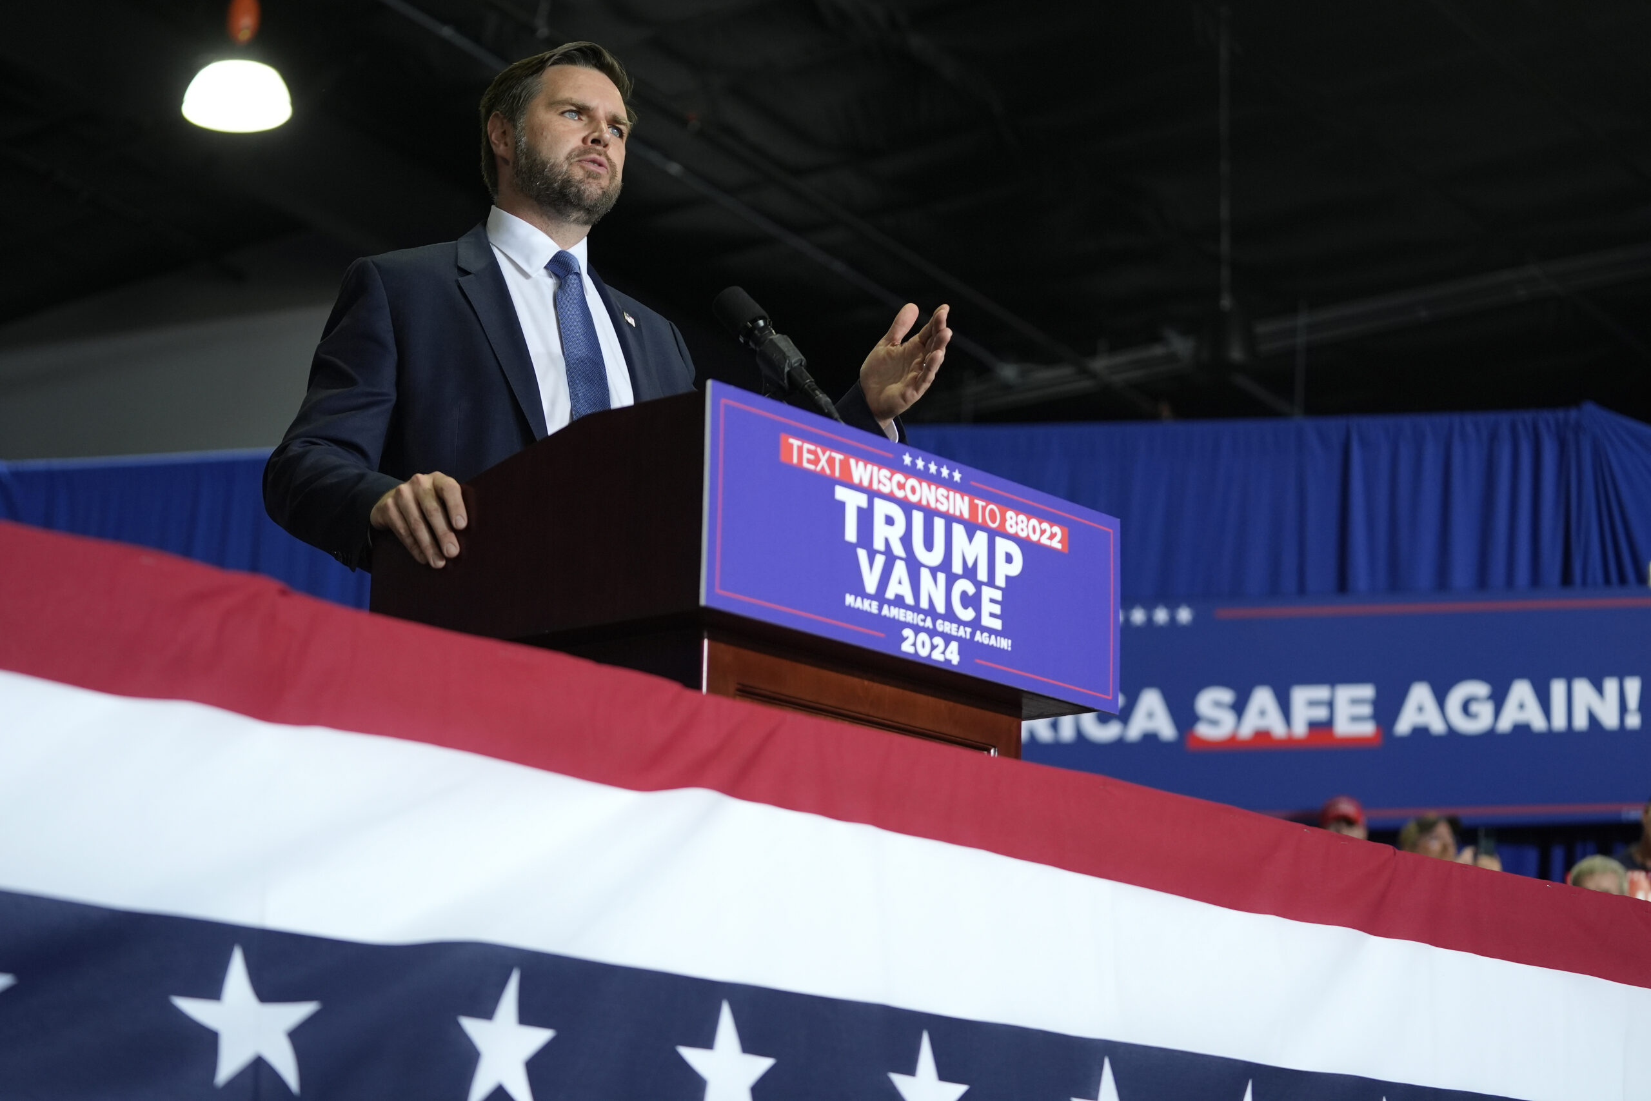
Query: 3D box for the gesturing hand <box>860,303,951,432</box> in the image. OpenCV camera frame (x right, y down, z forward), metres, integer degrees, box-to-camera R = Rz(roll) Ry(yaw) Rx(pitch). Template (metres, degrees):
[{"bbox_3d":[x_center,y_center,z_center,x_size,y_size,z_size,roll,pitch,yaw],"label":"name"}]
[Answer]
[{"bbox_3d":[0.105,-0.241,4.180,0.080,0.110,0.180,-14,-32,-50],"label":"gesturing hand"}]

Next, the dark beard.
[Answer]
[{"bbox_3d":[-0.340,-0.489,4.240,0.145,0.115,0.115,14,-23,-31],"label":"dark beard"}]

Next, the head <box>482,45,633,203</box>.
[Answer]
[{"bbox_3d":[-0.359,-0.561,4.290,0.170,0.245,0.215,14,-23,-31],"label":"head"}]

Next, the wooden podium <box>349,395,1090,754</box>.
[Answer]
[{"bbox_3d":[-0.110,0.500,3.866,0.549,1.180,0.744,-9,-17,39],"label":"wooden podium"}]

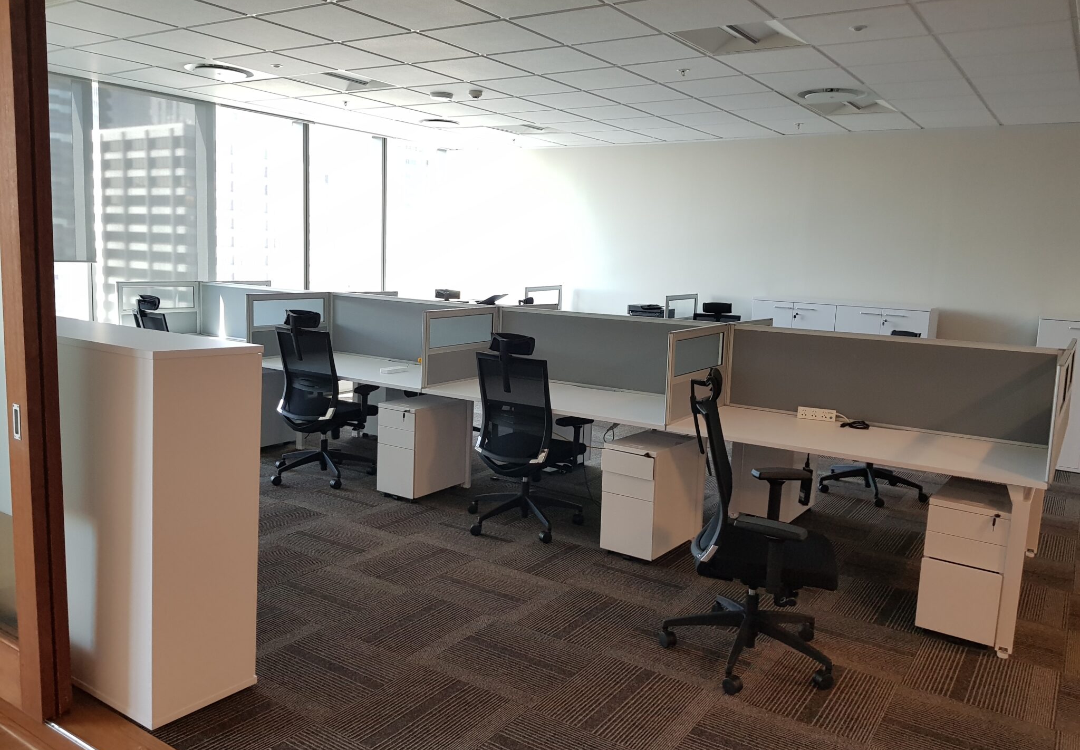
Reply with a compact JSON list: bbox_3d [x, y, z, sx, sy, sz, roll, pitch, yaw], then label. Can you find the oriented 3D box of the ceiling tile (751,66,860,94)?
[{"bbox_3d":[1.713,-1.906,5.251,0.600,0.020,0.600,8,11,33],"label":"ceiling tile"}]

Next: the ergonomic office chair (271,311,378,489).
[{"bbox_3d":[-1.494,0.123,5.502,0.680,1.150,0.680,9,11,40],"label":"ergonomic office chair"}]

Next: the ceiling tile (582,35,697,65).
[{"bbox_3d":[0.572,-1.881,4.686,0.590,0.020,0.590,8,11,33],"label":"ceiling tile"}]

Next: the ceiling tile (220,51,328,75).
[{"bbox_3d":[-1.756,-2.079,5.460,0.600,0.020,0.600,8,11,33],"label":"ceiling tile"}]

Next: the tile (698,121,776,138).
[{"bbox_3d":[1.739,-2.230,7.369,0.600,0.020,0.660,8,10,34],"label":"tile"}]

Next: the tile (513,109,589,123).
[{"bbox_3d":[0.060,-2.296,7.189,0.590,0.020,0.590,8,11,33],"label":"tile"}]

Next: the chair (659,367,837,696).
[{"bbox_3d":[0.850,0.550,3.134,0.690,1.145,0.670,5,9,17],"label":"chair"}]

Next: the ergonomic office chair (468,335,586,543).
[{"bbox_3d":[-0.083,0.303,4.635,0.680,1.150,0.680,8,10,36],"label":"ergonomic office chair"}]

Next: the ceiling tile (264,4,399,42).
[{"bbox_3d":[-1.113,-1.904,4.367,0.600,0.020,0.600,8,10,33],"label":"ceiling tile"}]

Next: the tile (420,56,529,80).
[{"bbox_3d":[-0.427,-1.986,5.275,0.600,0.020,0.600,8,10,34],"label":"tile"}]

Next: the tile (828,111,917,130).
[{"bbox_3d":[2.847,-2.169,6.933,0.590,0.020,0.930,8,11,33],"label":"tile"}]

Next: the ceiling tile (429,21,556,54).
[{"bbox_3d":[-0.260,-1.883,4.517,0.590,0.020,0.590,8,11,33],"label":"ceiling tile"}]

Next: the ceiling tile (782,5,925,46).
[{"bbox_3d":[1.546,-1.695,3.953,0.600,0.020,0.600,8,10,34],"label":"ceiling tile"}]

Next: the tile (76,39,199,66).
[{"bbox_3d":[-2.588,-2.086,5.278,0.590,0.020,0.590,8,10,33],"label":"tile"}]

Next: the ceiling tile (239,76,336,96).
[{"bbox_3d":[-1.940,-2.211,6.258,0.600,0.020,0.600,8,10,34],"label":"ceiling tile"}]

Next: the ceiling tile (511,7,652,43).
[{"bbox_3d":[0.236,-1.775,4.137,0.600,0.020,0.600,8,10,34],"label":"ceiling tile"}]

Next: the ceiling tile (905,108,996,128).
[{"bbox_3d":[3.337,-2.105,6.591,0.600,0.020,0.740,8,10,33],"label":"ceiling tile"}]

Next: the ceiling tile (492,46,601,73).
[{"bbox_3d":[0.068,-1.940,4.988,0.595,0.020,0.595,8,11,33],"label":"ceiling tile"}]

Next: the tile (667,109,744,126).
[{"bbox_3d":[1.417,-2.234,7.020,0.600,0.020,0.600,8,10,33],"label":"tile"}]

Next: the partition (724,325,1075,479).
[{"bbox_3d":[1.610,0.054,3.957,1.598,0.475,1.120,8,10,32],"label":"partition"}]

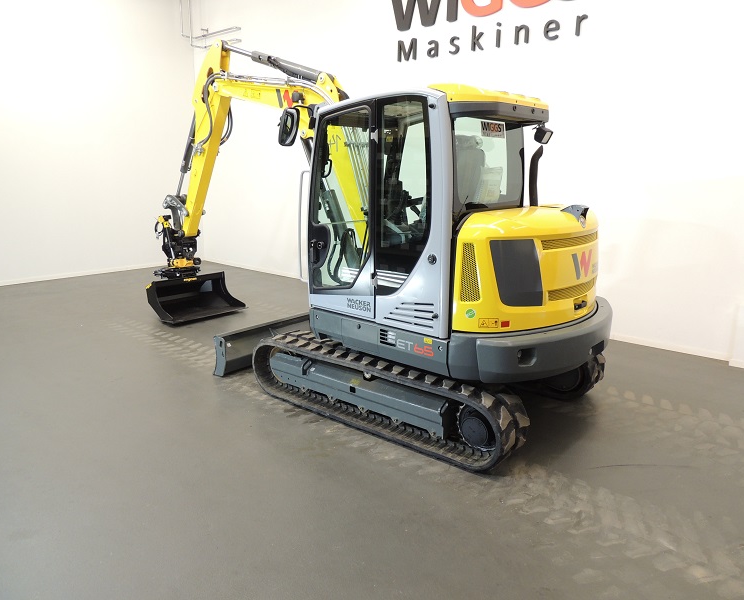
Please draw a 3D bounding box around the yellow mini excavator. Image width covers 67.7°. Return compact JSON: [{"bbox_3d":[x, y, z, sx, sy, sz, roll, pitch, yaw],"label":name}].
[{"bbox_3d":[-0.558,-1.006,5.505,5.737,3.394,2.000,11,16,38],"label":"yellow mini excavator"}]

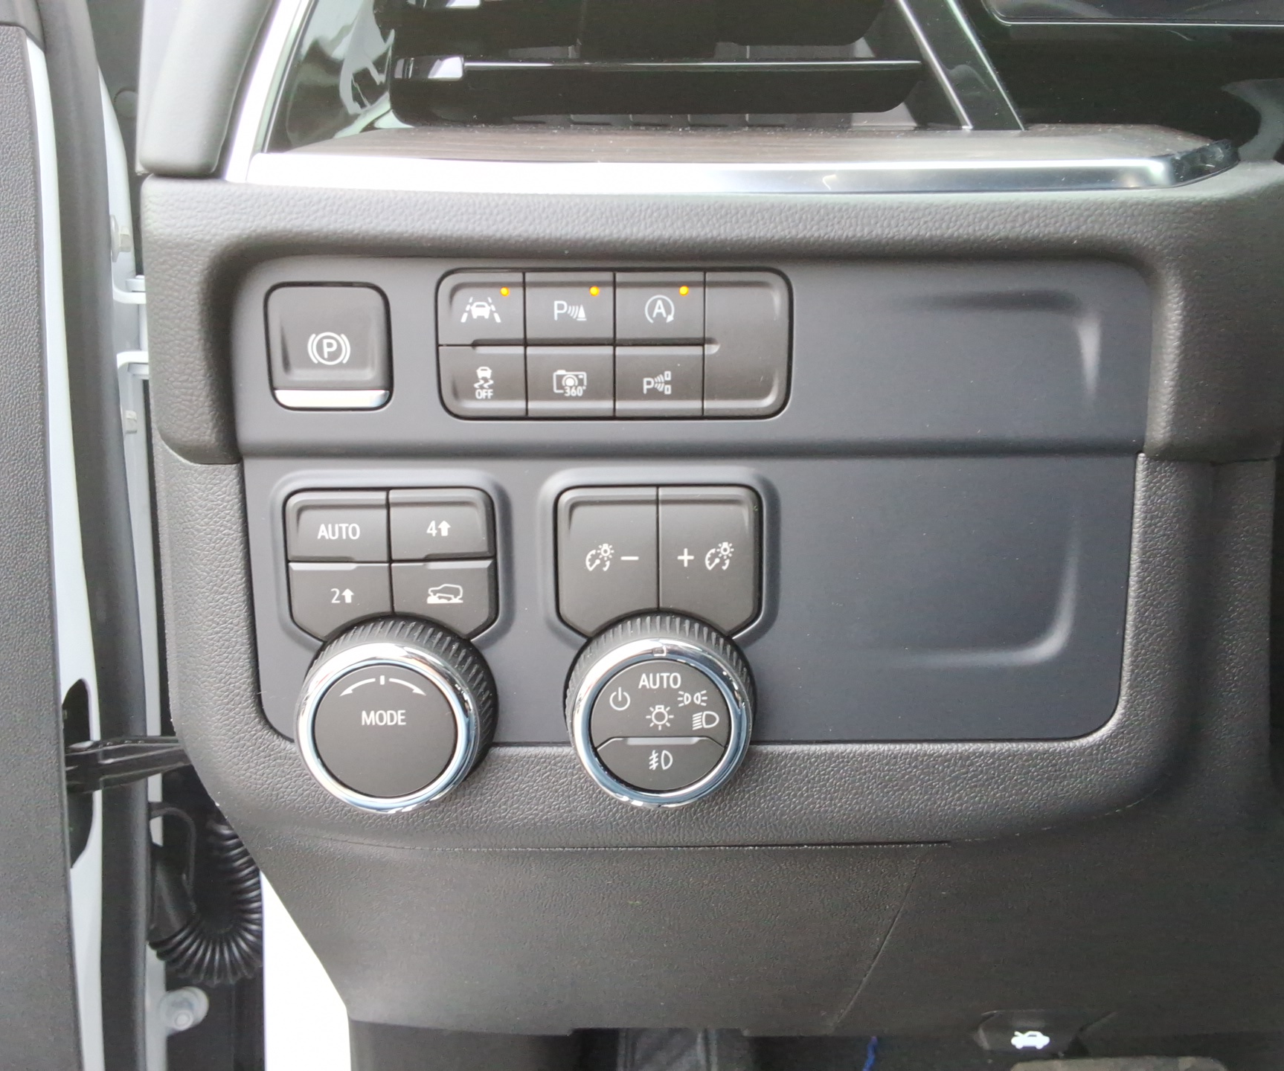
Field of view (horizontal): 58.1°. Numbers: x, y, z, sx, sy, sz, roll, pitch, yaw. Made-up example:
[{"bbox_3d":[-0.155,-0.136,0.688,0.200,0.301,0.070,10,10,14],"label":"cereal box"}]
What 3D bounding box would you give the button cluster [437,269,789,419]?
[{"bbox_3d":[-0.006,-0.044,0.269,0.079,0.034,0.010,0,12,0],"label":"button cluster"}]

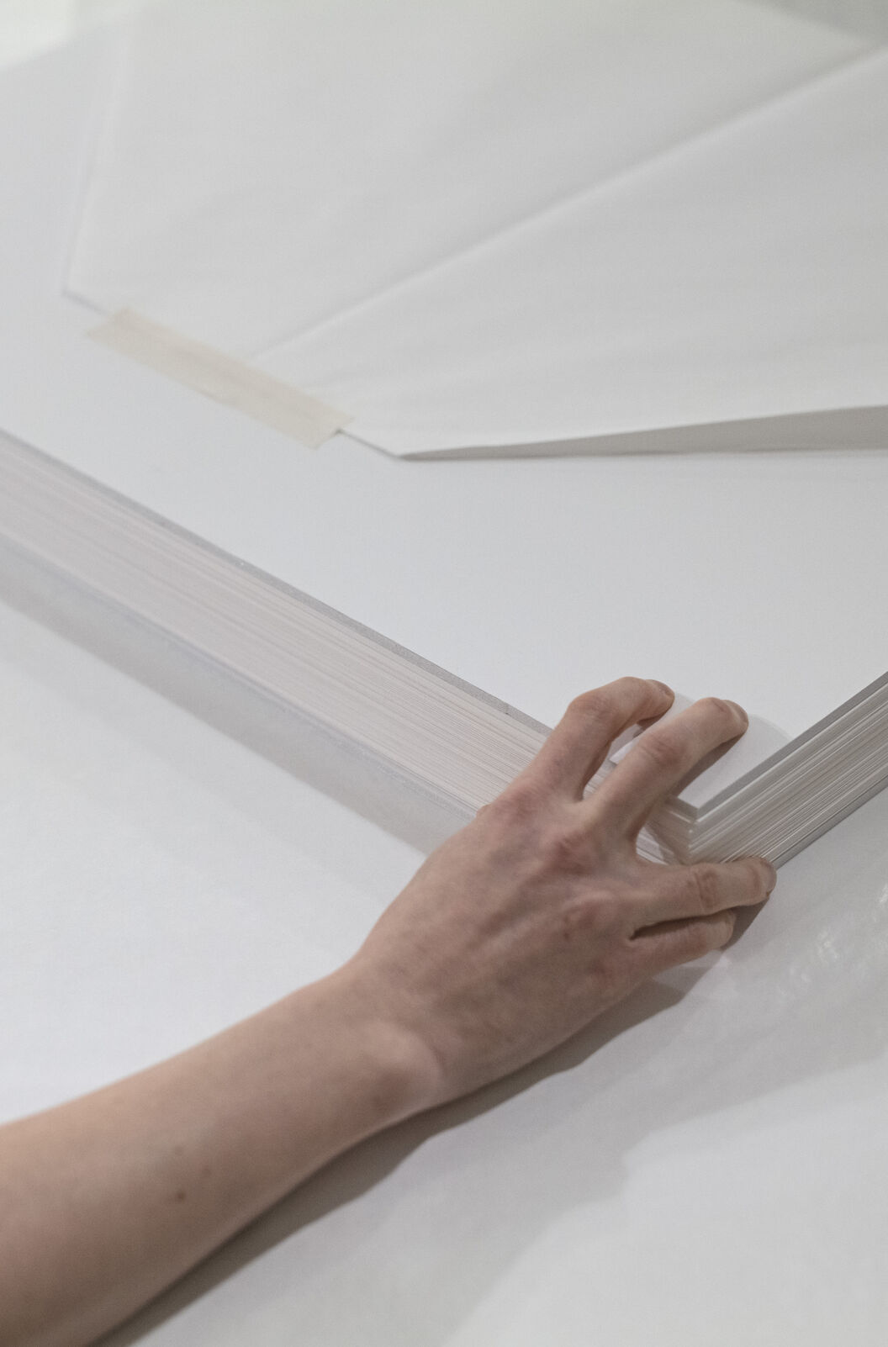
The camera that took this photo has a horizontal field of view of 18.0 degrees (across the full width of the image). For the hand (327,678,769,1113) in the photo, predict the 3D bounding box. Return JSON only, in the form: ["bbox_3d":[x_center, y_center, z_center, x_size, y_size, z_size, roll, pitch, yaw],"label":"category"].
[{"bbox_3d":[0.037,0.063,0.908,0.086,0.080,0.181,28,47,36],"label":"hand"}]

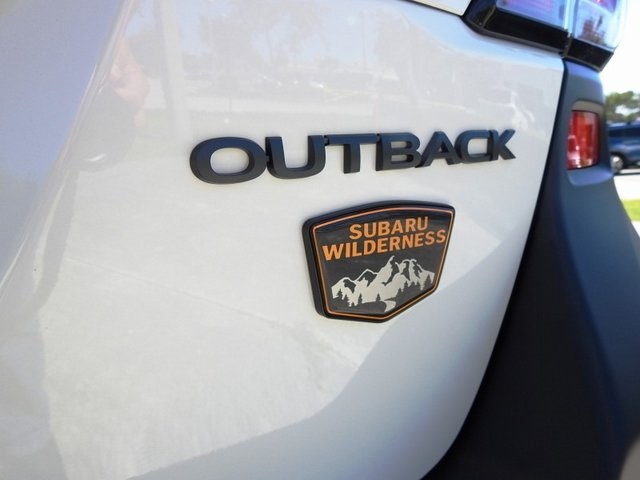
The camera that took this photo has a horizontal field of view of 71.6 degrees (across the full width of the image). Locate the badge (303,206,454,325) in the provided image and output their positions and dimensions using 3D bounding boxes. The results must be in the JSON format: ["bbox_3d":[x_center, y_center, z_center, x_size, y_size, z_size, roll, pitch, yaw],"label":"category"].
[{"bbox_3d":[0.040,0.015,0.275,0.111,0.076,0.007,-7,16,-30],"label":"badge"}]

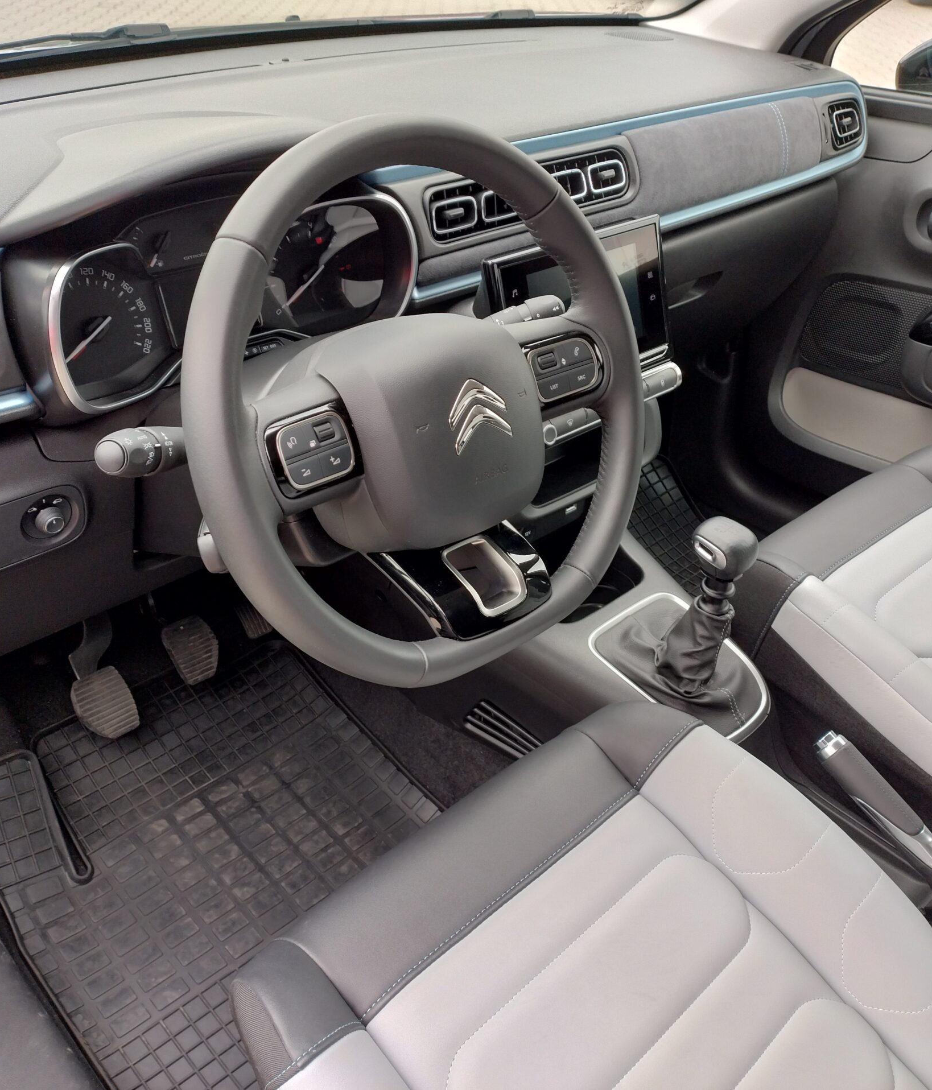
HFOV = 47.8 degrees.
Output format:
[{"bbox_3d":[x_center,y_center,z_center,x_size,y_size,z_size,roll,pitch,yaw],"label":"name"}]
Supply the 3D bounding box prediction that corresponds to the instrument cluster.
[{"bbox_3d":[-0.177,-0.207,0.858,0.335,0.130,0.085,-25,26,-33],"label":"instrument cluster"}]

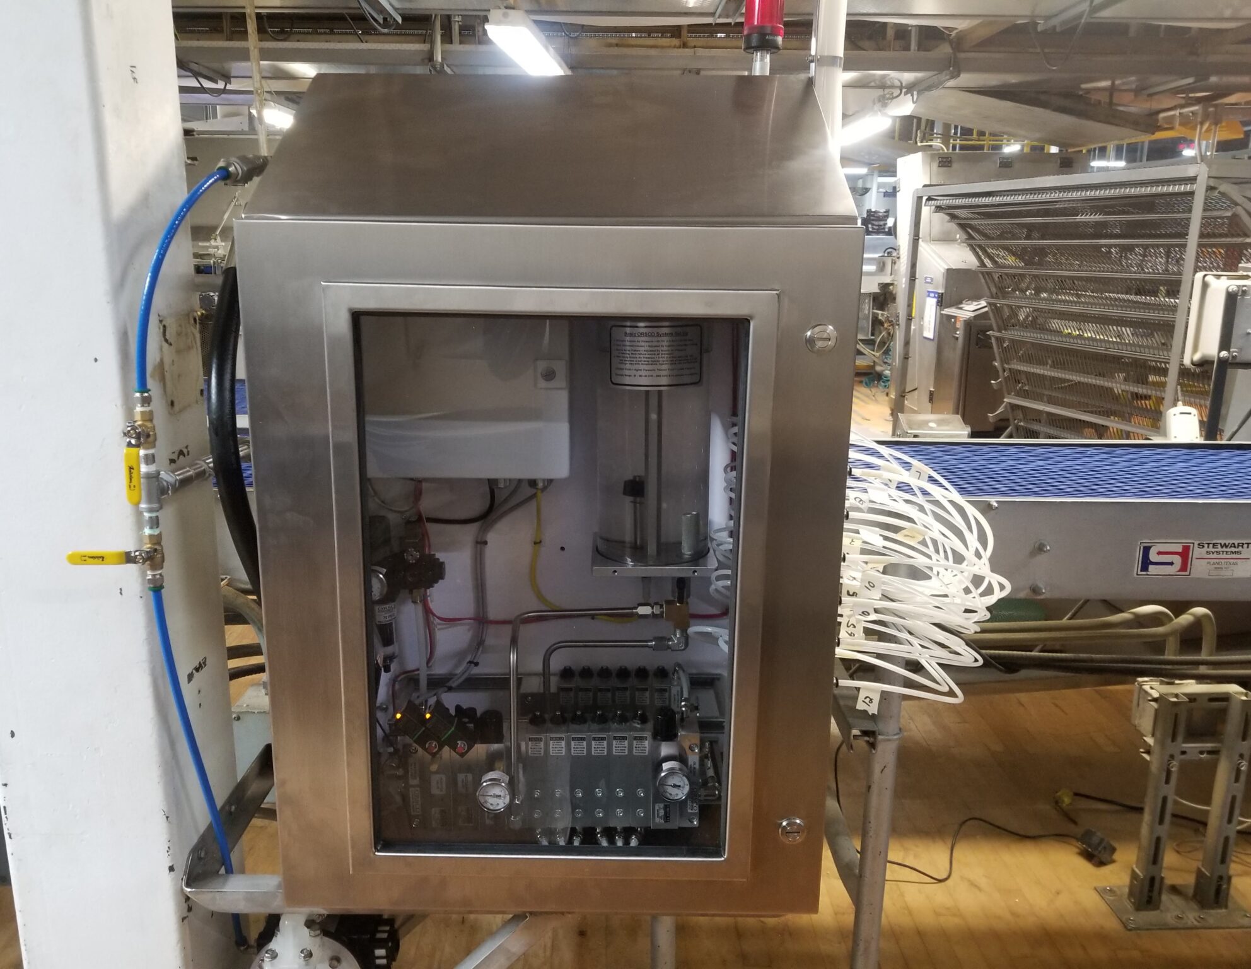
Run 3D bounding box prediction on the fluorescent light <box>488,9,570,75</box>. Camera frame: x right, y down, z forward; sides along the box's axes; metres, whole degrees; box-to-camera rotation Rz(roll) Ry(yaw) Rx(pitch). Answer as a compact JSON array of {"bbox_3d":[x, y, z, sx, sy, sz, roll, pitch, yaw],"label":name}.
[{"bbox_3d":[-0.379,-1.828,4.181,0.155,0.115,1.250,2,12,5],"label":"fluorescent light"}]

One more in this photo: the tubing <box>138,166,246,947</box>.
[{"bbox_3d":[-0.468,0.123,1.112,0.073,0.945,0.140,1,12,0],"label":"tubing"}]

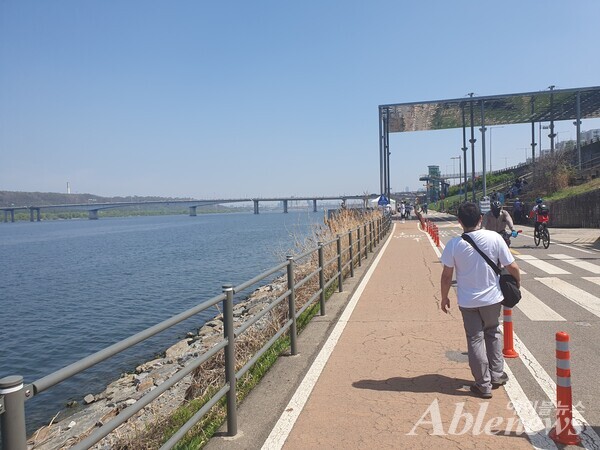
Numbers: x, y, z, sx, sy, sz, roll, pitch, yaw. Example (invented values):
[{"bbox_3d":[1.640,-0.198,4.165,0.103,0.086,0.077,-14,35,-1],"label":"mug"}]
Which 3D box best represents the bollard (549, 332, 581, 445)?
[{"bbox_3d":[1.858,1.141,3.164,0.220,0.760,0.220,-2,2,14],"label":"bollard"}]

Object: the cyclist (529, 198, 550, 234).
[{"bbox_3d":[8.043,-0.243,15.200,0.580,1.320,0.850,-2,2,14],"label":"cyclist"}]

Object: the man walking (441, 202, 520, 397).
[{"bbox_3d":[1.634,0.647,4.116,0.660,1.700,0.500,-2,2,15],"label":"man walking"}]

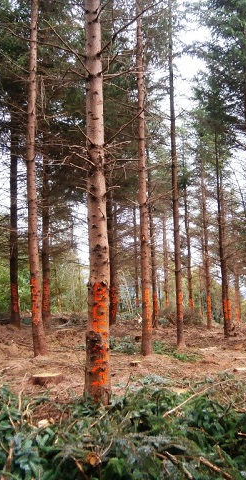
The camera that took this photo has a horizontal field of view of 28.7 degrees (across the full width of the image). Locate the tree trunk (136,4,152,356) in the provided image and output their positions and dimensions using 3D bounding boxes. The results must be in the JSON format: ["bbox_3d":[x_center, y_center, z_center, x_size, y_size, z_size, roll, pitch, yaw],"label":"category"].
[{"bbox_3d":[0.502,-1.739,12.194,0.260,9.131,0.260,-1,-7,3],"label":"tree trunk"}]

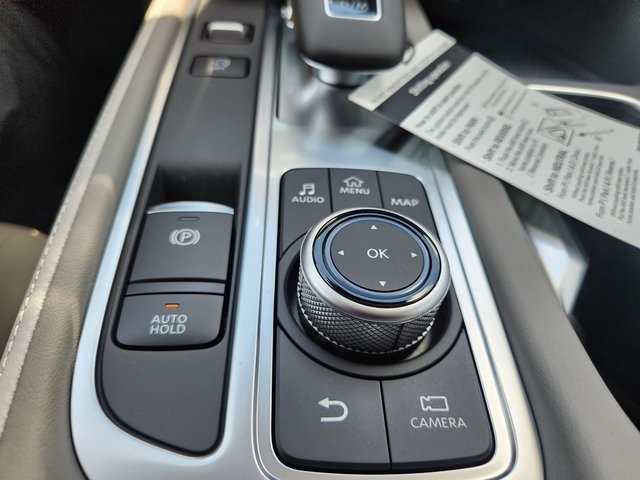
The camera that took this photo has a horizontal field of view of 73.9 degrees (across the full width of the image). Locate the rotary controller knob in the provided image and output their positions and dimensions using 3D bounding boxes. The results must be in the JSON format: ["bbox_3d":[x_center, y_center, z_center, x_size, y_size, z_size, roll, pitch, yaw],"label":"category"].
[{"bbox_3d":[0.018,0.012,0.149,0.051,0.022,0.051,1,47,-5],"label":"rotary controller knob"}]

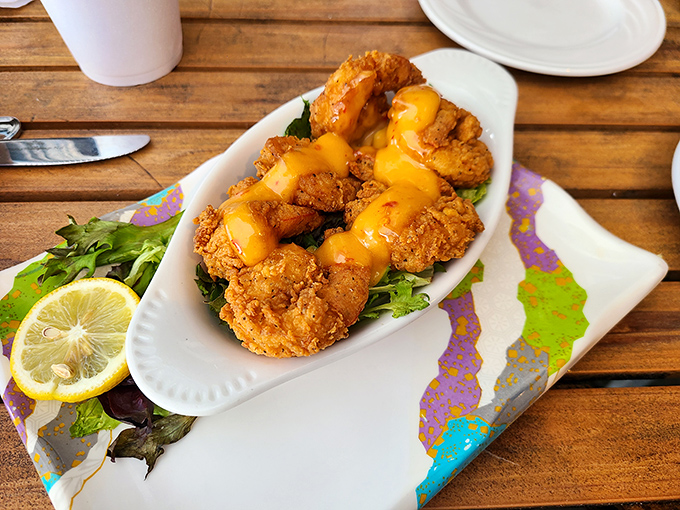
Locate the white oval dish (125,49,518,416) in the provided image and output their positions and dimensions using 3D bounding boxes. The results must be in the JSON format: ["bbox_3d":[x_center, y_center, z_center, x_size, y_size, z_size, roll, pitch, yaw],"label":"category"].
[{"bbox_3d":[0.006,-0.018,0.251,0.120,0.045,0.239,35,63,20],"label":"white oval dish"}]

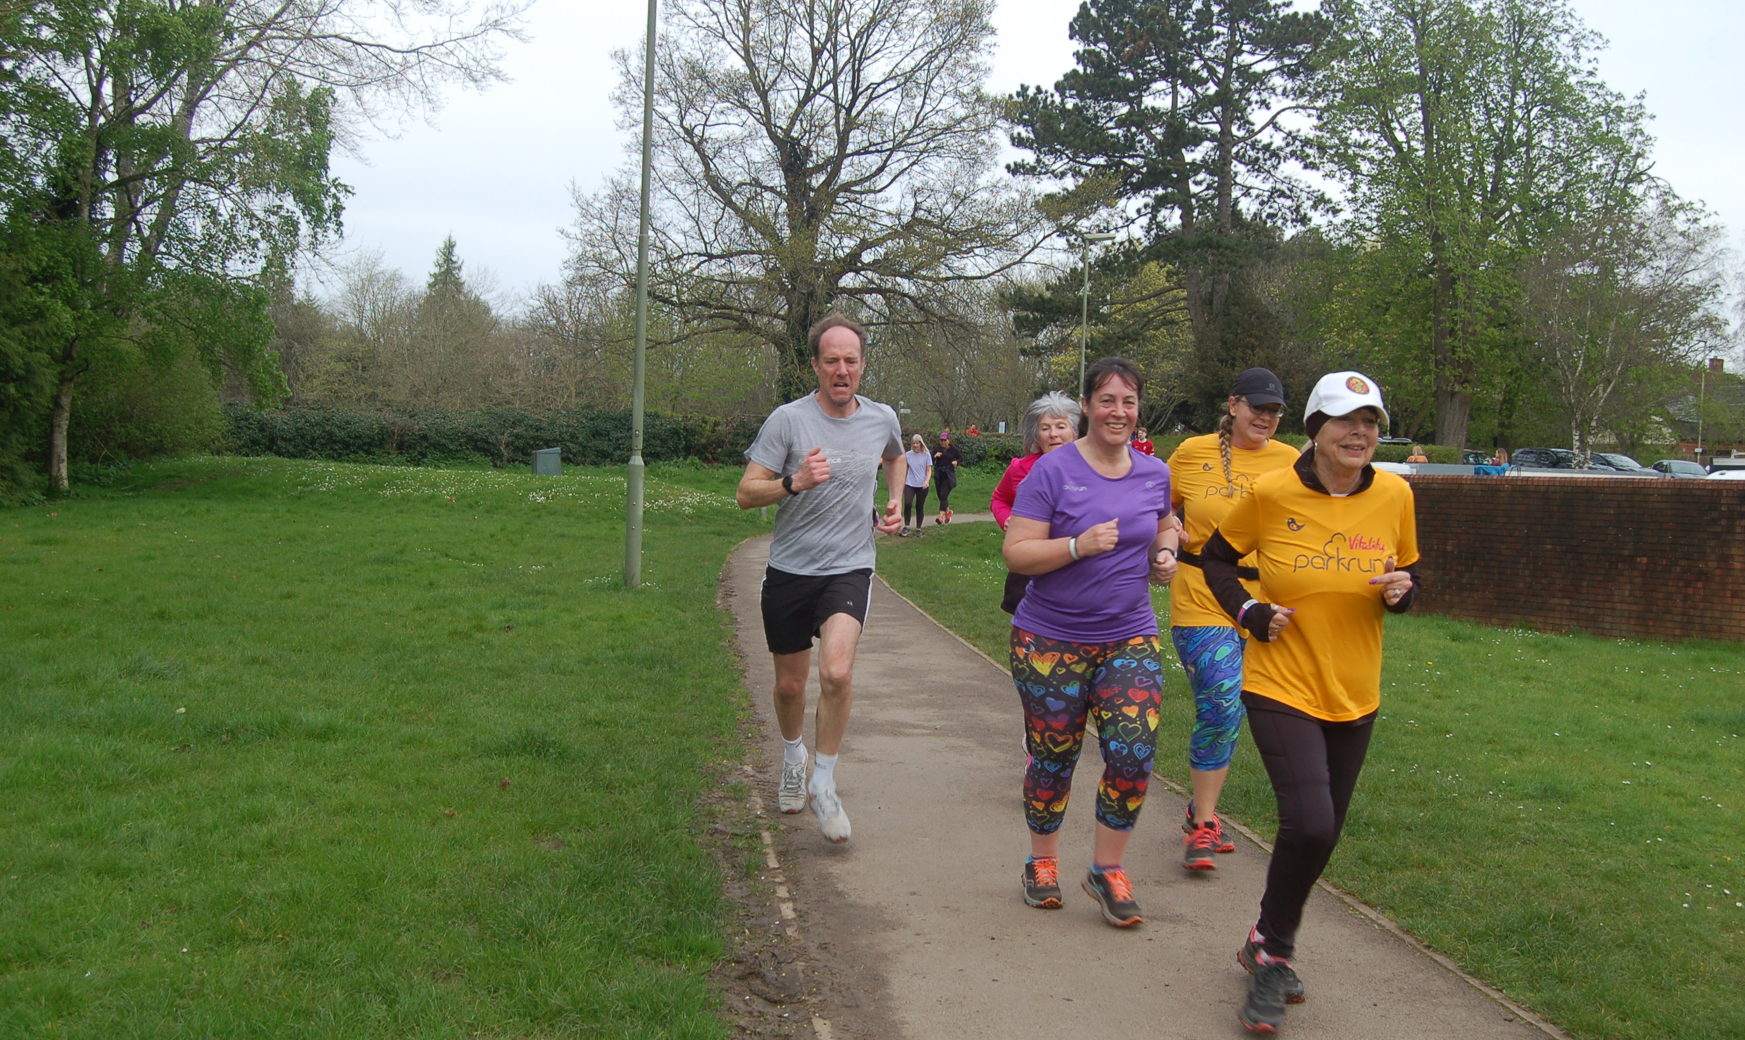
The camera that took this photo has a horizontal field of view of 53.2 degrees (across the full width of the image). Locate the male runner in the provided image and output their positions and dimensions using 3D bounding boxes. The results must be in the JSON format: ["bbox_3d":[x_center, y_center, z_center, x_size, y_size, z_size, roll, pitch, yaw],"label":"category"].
[{"bbox_3d":[-0.178,0.187,5.920,0.550,1.770,0.650,2,1,-6],"label":"male runner"}]

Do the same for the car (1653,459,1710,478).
[{"bbox_3d":[29.752,-1.447,64.000,1.780,1.460,4.200,2,1,-5],"label":"car"}]

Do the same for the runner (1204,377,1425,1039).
[{"bbox_3d":[1.105,0.437,4.380,0.550,1.620,0.580,2,1,-10],"label":"runner"}]

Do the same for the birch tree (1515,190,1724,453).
[{"bbox_3d":[21.093,-4.818,49.000,5.500,8.500,5.200,2,1,0],"label":"birch tree"}]

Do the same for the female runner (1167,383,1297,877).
[{"bbox_3d":[1.222,0.322,5.800,0.520,1.650,0.560,2,1,-9],"label":"female runner"}]

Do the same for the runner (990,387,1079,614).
[{"bbox_3d":[0.714,0.286,7.000,0.500,1.600,0.550,2,1,-8],"label":"runner"}]

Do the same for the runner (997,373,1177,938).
[{"bbox_3d":[0.646,0.344,5.180,0.530,1.650,0.550,2,1,-6],"label":"runner"}]

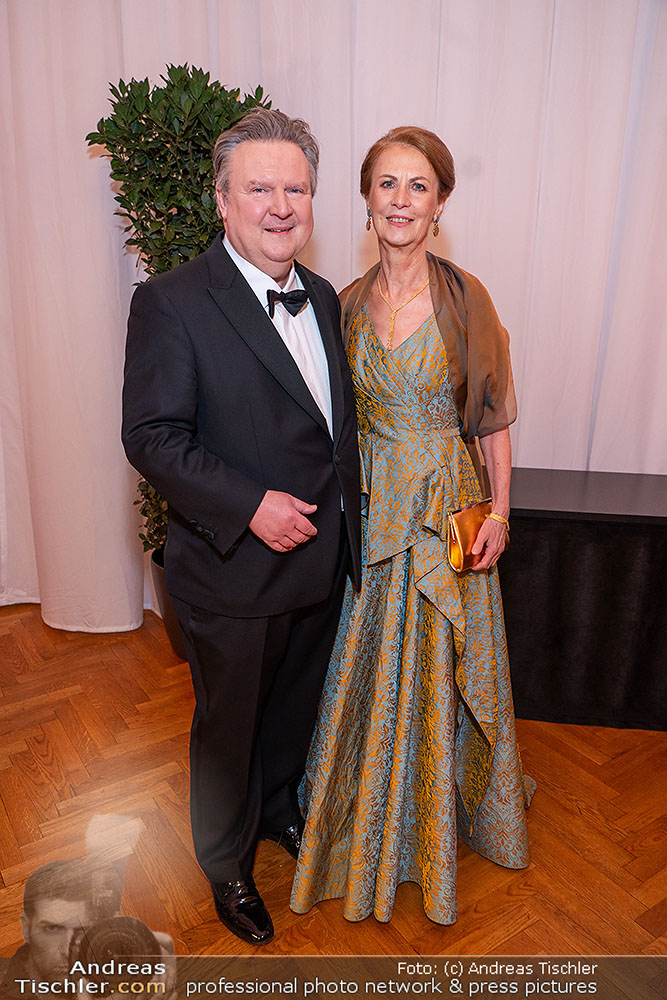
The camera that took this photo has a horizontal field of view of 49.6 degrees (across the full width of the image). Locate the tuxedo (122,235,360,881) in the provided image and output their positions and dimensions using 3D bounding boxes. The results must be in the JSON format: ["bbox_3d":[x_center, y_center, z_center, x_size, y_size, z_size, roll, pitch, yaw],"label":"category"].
[{"bbox_3d":[-0.175,0.199,1.625,0.600,1.490,0.420,-8,17,-32],"label":"tuxedo"}]

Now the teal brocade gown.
[{"bbox_3d":[0.232,0.248,1.756,0.620,1.380,0.560,6,17,19],"label":"teal brocade gown"}]

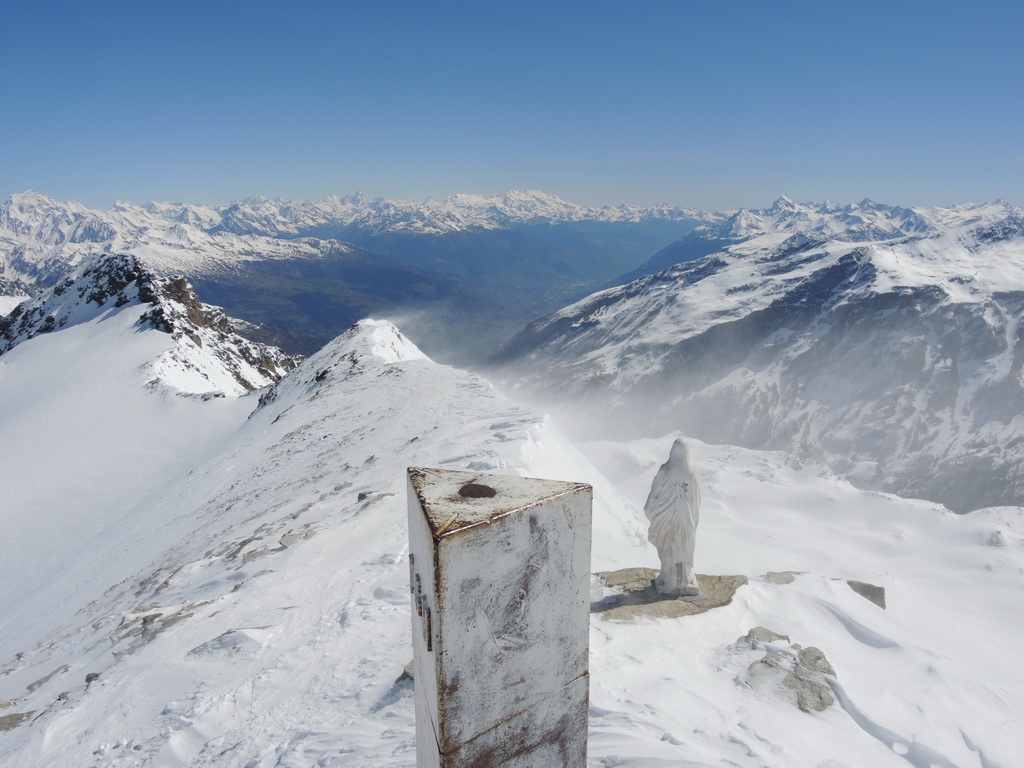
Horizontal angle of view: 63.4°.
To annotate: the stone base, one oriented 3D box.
[{"bbox_3d":[0.890,1.212,4.652,0.970,0.120,0.600,-1,12,-5],"label":"stone base"}]

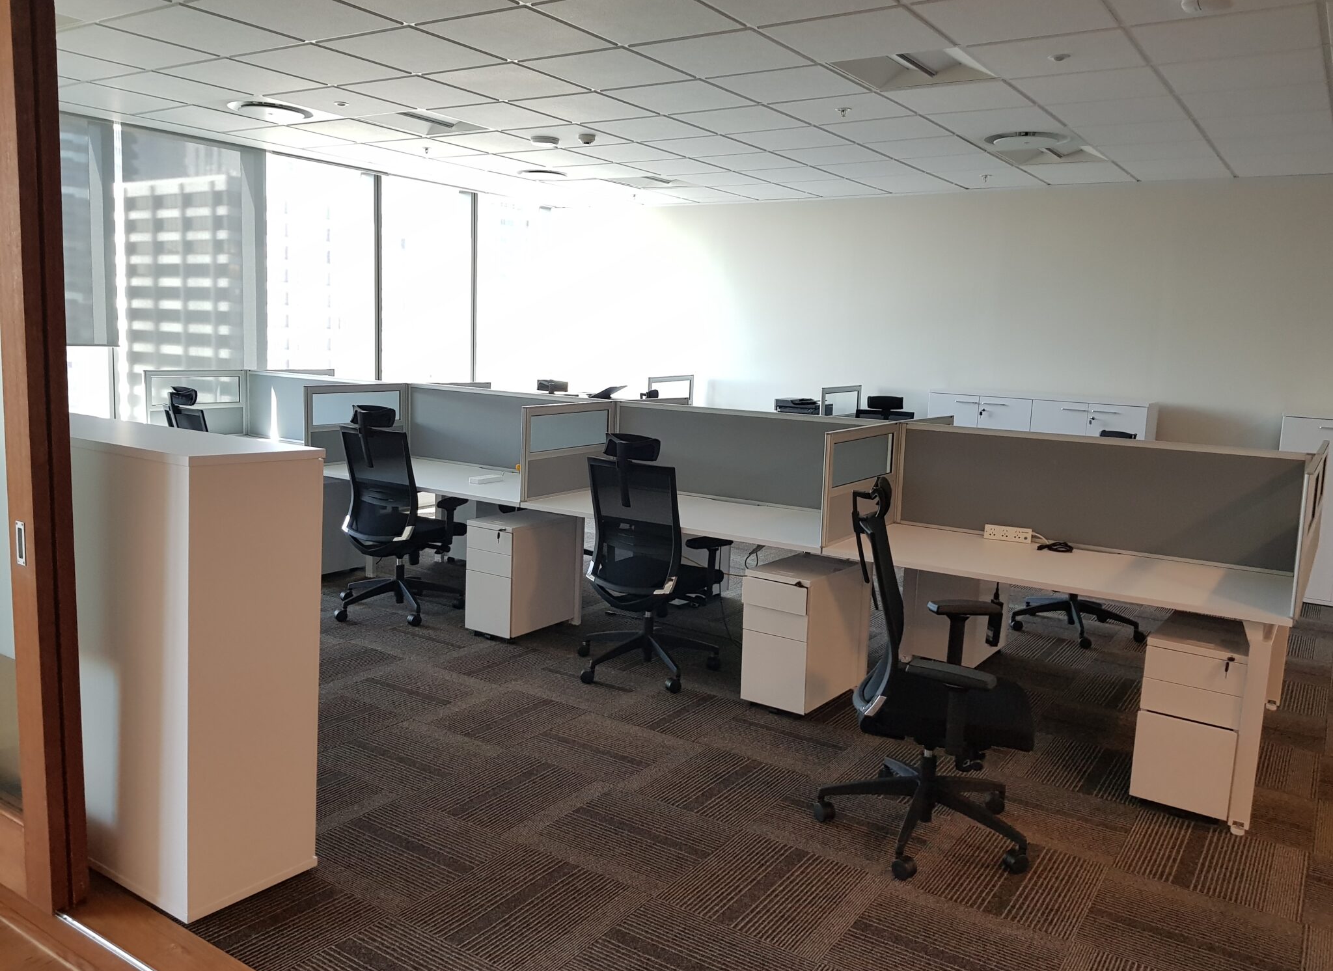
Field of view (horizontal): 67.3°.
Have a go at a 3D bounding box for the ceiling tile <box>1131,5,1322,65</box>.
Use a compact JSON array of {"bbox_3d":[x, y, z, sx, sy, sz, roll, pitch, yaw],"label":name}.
[{"bbox_3d":[2.043,-1.637,3.627,0.600,0.020,0.600,8,11,33],"label":"ceiling tile"}]

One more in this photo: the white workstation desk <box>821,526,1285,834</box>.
[{"bbox_3d":[1.506,0.665,3.944,1.560,0.735,0.760,7,10,29],"label":"white workstation desk"}]

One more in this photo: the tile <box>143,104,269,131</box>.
[{"bbox_3d":[-2.808,-2.262,6.141,0.600,0.020,0.600,8,10,33],"label":"tile"}]

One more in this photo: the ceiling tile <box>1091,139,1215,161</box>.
[{"bbox_3d":[2.936,-2.031,6.023,0.600,0.020,0.600,8,10,33],"label":"ceiling tile"}]

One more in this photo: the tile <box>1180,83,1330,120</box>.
[{"bbox_3d":[2.694,-1.744,4.582,0.600,0.020,0.600,8,10,34],"label":"tile"}]

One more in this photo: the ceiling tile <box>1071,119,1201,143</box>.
[{"bbox_3d":[2.564,-1.931,5.499,0.590,0.020,0.590,8,10,33],"label":"ceiling tile"}]

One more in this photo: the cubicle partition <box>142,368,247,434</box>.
[{"bbox_3d":[-3.285,-0.568,7.026,0.030,0.465,0.760,8,10,32],"label":"cubicle partition"}]

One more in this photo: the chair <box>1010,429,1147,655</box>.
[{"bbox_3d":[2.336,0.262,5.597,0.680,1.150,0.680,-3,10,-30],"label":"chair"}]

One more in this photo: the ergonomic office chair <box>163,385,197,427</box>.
[{"bbox_3d":[-2.745,-0.058,6.181,0.660,1.130,0.660,9,11,34],"label":"ergonomic office chair"}]

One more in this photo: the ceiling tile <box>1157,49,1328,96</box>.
[{"bbox_3d":[2.398,-1.724,4.185,0.595,0.020,0.595,8,11,33],"label":"ceiling tile"}]

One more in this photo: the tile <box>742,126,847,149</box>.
[{"bbox_3d":[0.722,-2.050,5.912,0.600,0.020,0.600,8,11,33],"label":"tile"}]

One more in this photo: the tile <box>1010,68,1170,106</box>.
[{"bbox_3d":[1.905,-1.799,4.511,0.590,0.020,0.590,8,10,33],"label":"tile"}]

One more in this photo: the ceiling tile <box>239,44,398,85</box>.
[{"bbox_3d":[-1.594,-1.952,4.645,0.595,0.020,0.595,8,11,33],"label":"ceiling tile"}]

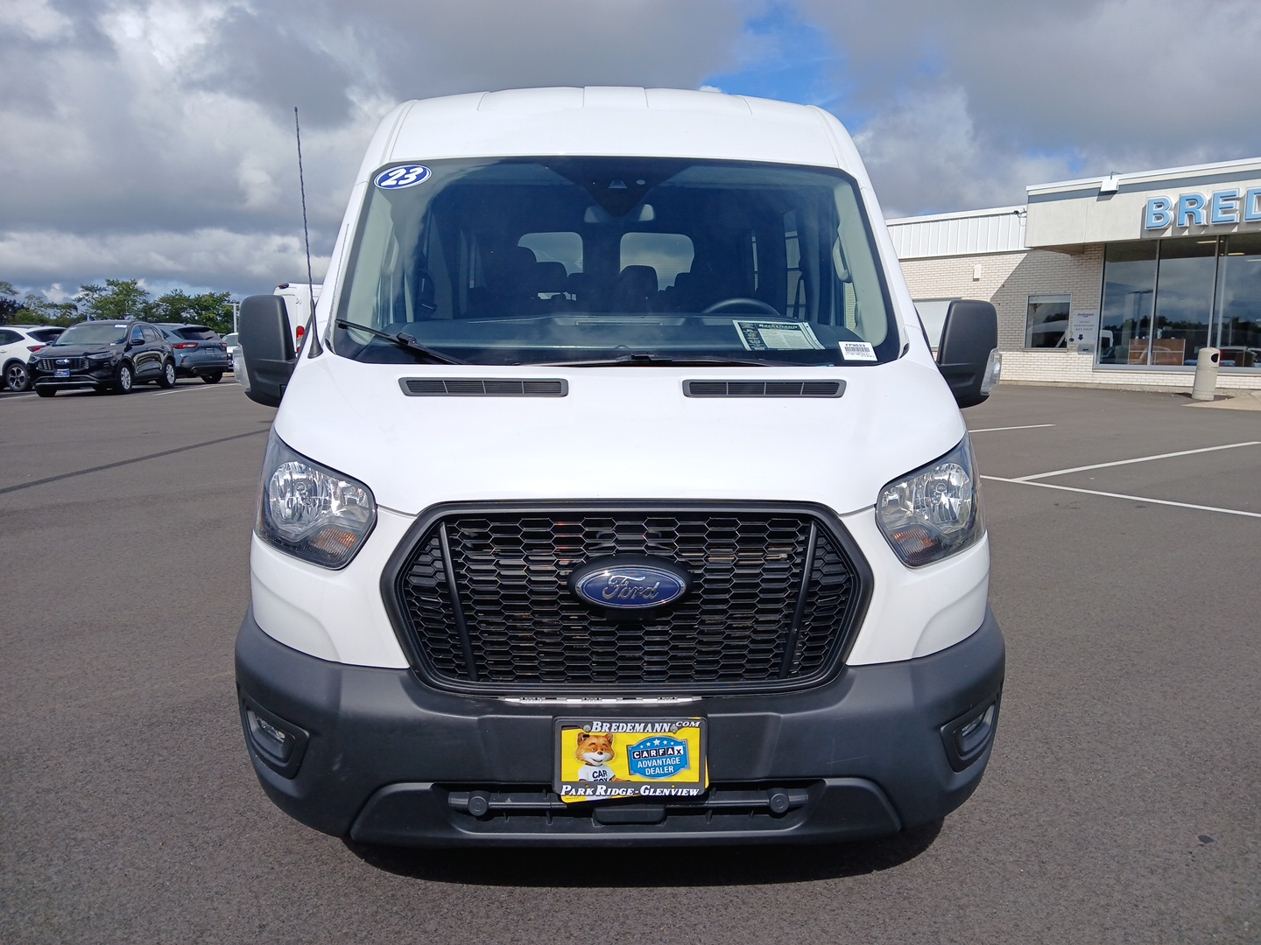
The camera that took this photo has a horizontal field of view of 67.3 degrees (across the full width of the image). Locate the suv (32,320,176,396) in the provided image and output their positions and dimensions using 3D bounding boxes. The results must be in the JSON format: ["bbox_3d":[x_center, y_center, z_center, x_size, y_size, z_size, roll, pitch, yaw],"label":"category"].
[{"bbox_3d":[-12.459,-2.796,22.640,1.930,1.680,4.580,-1,8,-6],"label":"suv"}]

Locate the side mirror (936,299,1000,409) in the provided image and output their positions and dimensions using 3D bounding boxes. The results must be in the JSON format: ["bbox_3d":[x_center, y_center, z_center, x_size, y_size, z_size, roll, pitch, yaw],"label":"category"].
[{"bbox_3d":[1.106,-0.386,3.096,0.230,0.365,0.190,0,8,-2],"label":"side mirror"}]

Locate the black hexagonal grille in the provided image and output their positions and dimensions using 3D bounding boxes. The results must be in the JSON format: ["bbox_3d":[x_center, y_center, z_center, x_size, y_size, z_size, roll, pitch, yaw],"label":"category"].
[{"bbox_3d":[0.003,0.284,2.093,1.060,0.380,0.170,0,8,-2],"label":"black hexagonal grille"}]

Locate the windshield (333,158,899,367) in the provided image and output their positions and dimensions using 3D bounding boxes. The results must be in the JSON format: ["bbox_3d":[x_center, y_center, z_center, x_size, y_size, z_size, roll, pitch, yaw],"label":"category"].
[{"bbox_3d":[-0.029,-0.639,2.945,1.740,1.050,0.250,0,-36,-2],"label":"windshield"}]

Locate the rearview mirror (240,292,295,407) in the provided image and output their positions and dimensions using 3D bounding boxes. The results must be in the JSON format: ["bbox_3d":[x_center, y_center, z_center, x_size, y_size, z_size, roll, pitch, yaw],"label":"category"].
[{"bbox_3d":[-1.132,-0.384,2.998,0.240,0.370,0.200,0,8,-2],"label":"rearview mirror"}]

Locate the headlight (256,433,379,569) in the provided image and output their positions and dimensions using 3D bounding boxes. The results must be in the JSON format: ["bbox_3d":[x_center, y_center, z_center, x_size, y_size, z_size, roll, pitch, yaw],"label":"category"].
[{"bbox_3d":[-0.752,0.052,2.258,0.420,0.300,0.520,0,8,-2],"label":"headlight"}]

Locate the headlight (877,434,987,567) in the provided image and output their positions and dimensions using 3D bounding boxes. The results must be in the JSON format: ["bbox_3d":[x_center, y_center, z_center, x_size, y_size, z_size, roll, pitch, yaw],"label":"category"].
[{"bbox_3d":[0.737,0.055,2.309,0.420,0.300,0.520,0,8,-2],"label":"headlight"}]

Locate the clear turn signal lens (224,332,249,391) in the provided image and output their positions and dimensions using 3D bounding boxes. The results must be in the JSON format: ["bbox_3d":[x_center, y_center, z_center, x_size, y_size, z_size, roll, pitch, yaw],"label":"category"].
[{"bbox_3d":[-1.233,-0.351,2.970,0.073,0.173,0.070,0,9,-2],"label":"clear turn signal lens"}]

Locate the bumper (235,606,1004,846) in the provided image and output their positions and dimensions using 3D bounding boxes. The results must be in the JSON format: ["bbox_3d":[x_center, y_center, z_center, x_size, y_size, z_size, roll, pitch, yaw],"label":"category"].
[{"bbox_3d":[-0.002,0.565,2.245,2.010,0.400,0.580,0,8,-2],"label":"bumper"}]

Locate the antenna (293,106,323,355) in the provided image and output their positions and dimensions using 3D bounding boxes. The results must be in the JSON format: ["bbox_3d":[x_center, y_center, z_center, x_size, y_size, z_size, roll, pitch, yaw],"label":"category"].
[{"bbox_3d":[-1.000,-0.748,2.920,0.045,0.769,0.050,-4,1,-1],"label":"antenna"}]

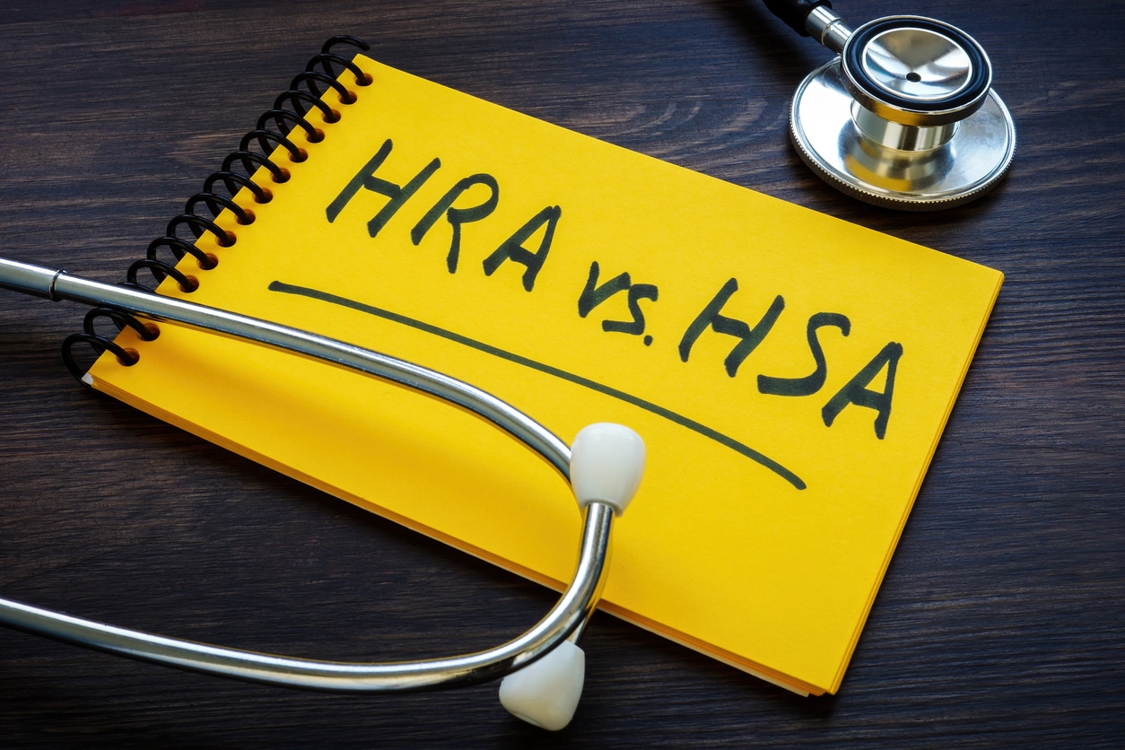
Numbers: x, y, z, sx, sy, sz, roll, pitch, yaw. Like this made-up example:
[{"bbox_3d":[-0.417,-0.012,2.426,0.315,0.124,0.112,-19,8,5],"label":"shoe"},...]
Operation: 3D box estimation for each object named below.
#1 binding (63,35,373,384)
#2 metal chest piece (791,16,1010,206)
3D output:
[{"bbox_3d":[-0.066,-0.036,0.283,0.013,0.013,0.098,21,57,15],"label":"binding"},{"bbox_3d":[0.072,-0.059,0.295,0.047,0.019,0.050,0,54,0],"label":"metal chest piece"}]

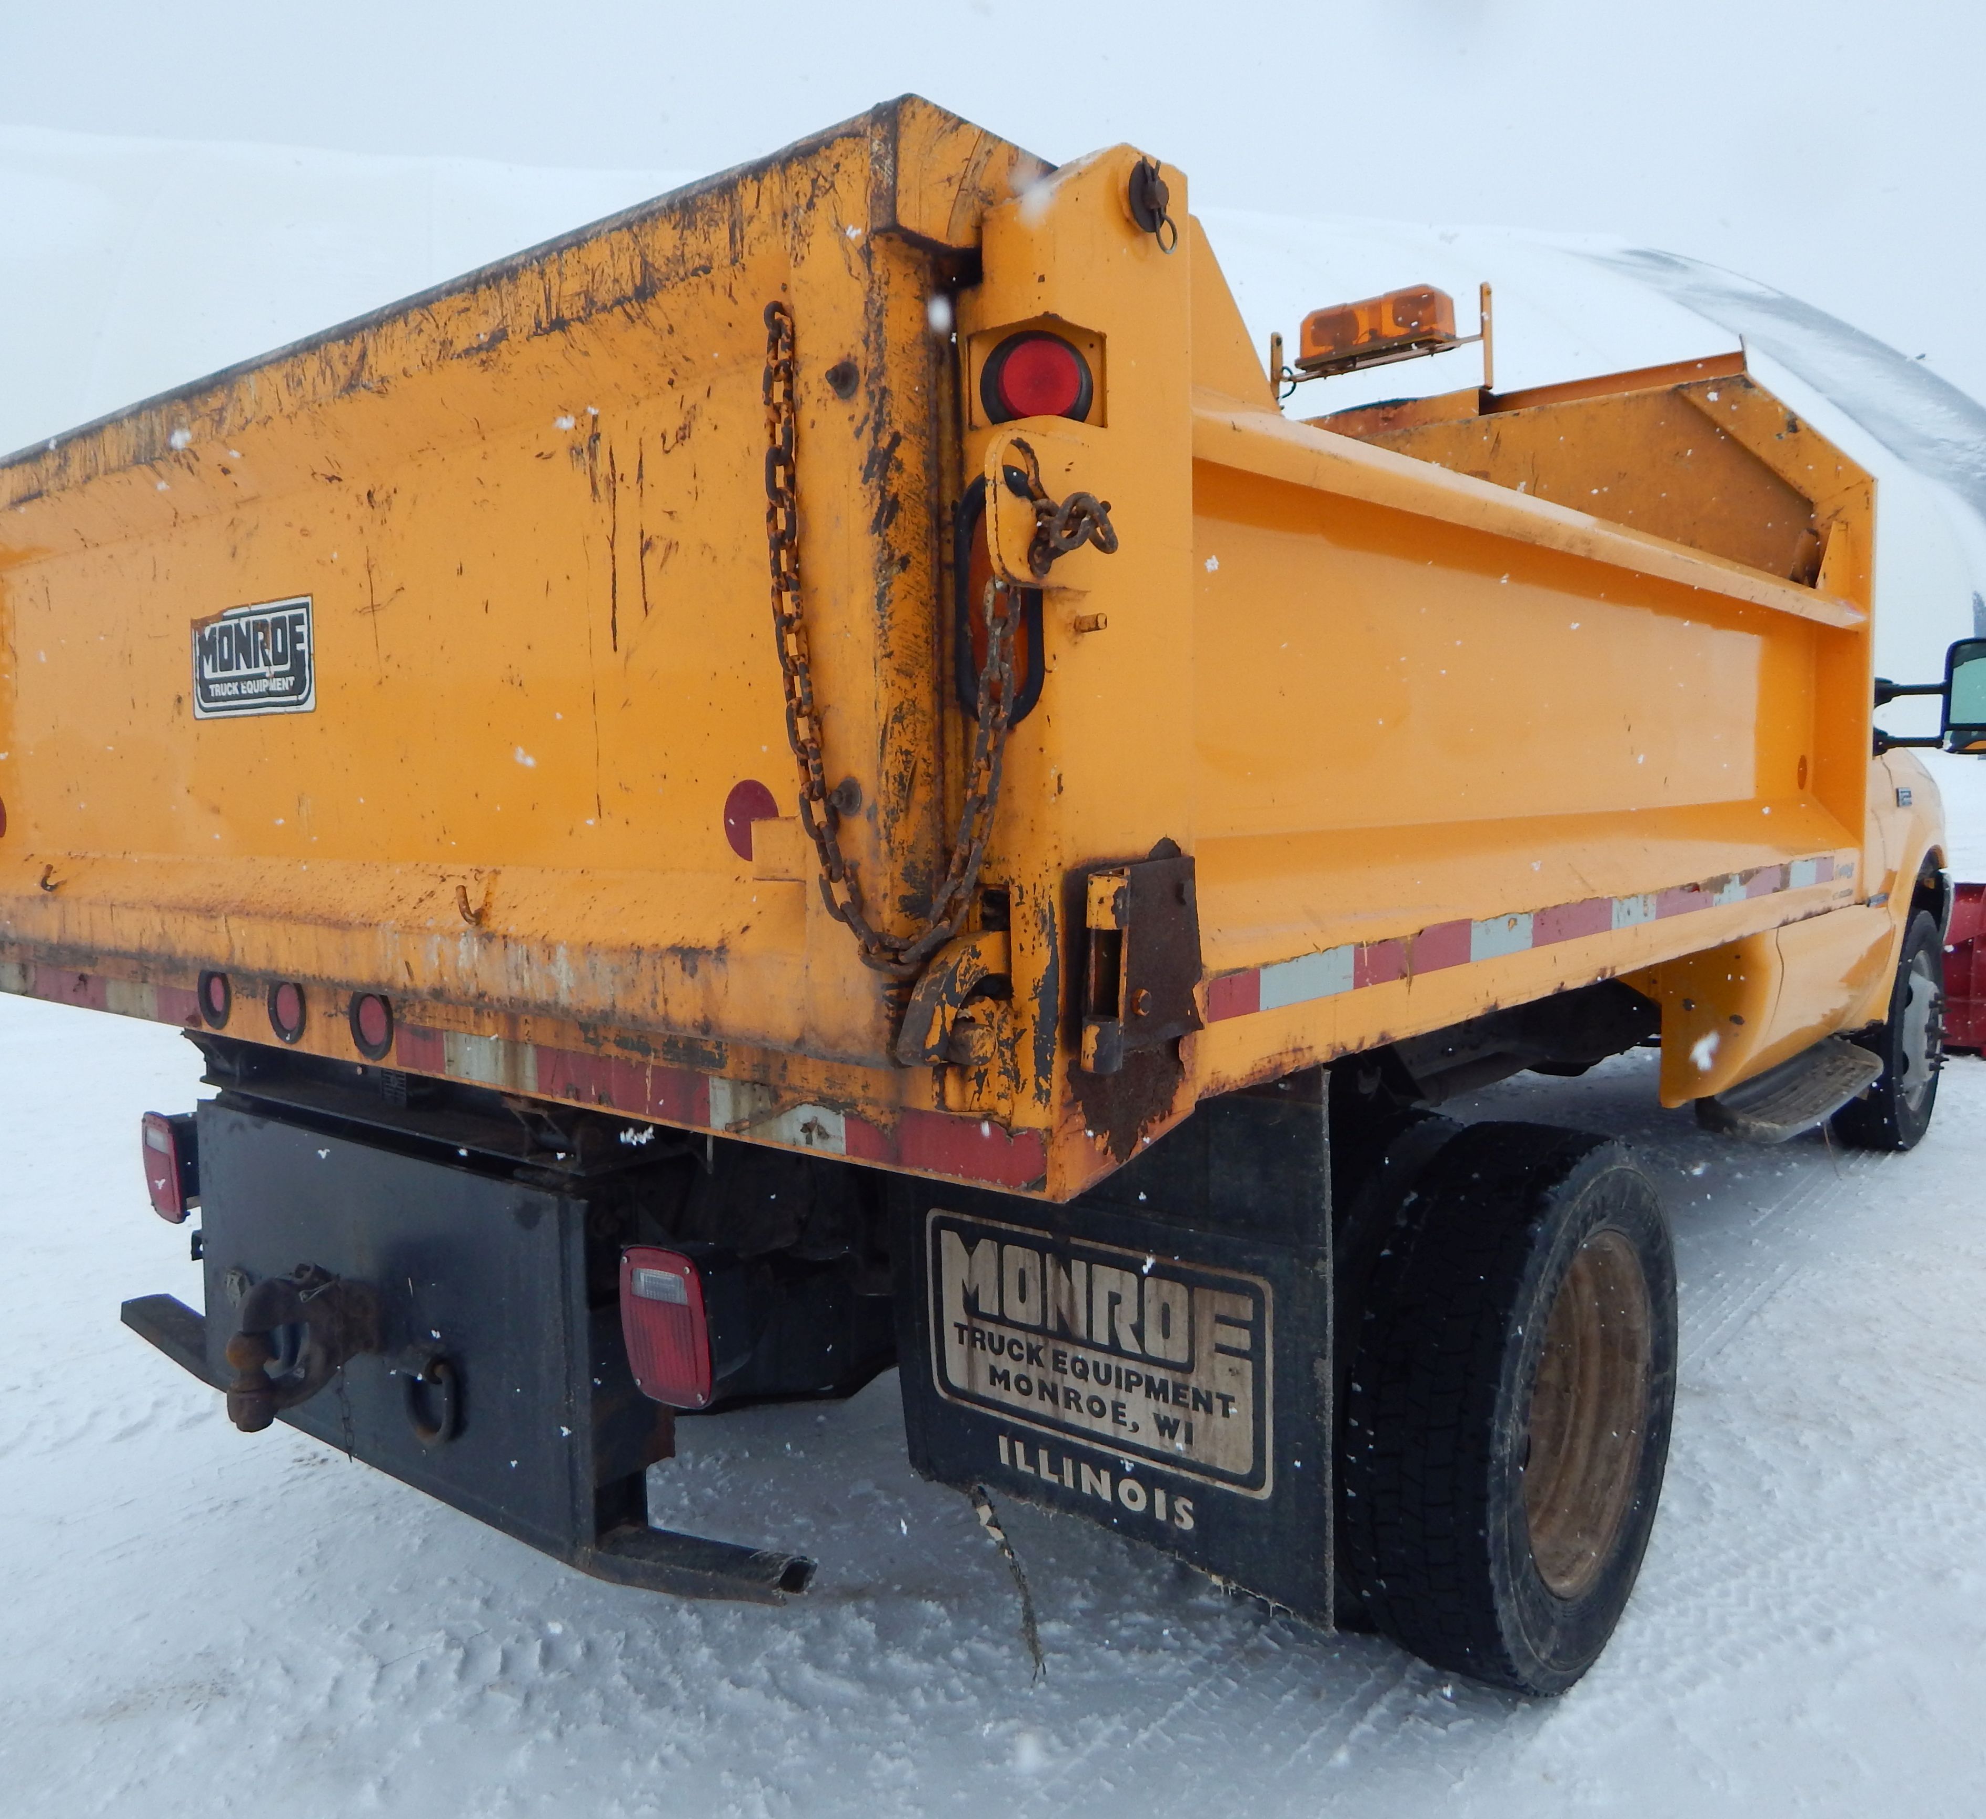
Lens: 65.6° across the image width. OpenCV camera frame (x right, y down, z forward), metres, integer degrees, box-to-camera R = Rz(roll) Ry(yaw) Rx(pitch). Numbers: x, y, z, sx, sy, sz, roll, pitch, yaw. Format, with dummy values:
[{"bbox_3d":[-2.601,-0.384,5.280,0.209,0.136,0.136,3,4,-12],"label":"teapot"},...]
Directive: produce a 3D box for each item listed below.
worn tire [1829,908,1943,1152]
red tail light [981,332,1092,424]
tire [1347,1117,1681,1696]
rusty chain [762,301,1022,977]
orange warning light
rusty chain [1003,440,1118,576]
[{"bbox_3d":[3.004,0.415,5.173,0.220,0.800,0.800,3,6,41],"label":"worn tire"},{"bbox_3d":[0.034,-0.408,1.197,0.086,0.086,0.035,-1,5,-7],"label":"red tail light"},{"bbox_3d":[0.812,0.732,2.341,0.220,0.800,0.800,3,6,41],"label":"tire"},{"bbox_3d":[-0.074,-0.199,1.140,0.155,0.490,0.120,3,6,41],"label":"rusty chain"},{"bbox_3d":[1.005,-1.519,4.023,0.400,0.140,0.180,3,6,41],"label":"orange warning light"},{"bbox_3d":[0.046,-0.293,1.140,0.055,0.105,0.095,3,6,41],"label":"rusty chain"}]

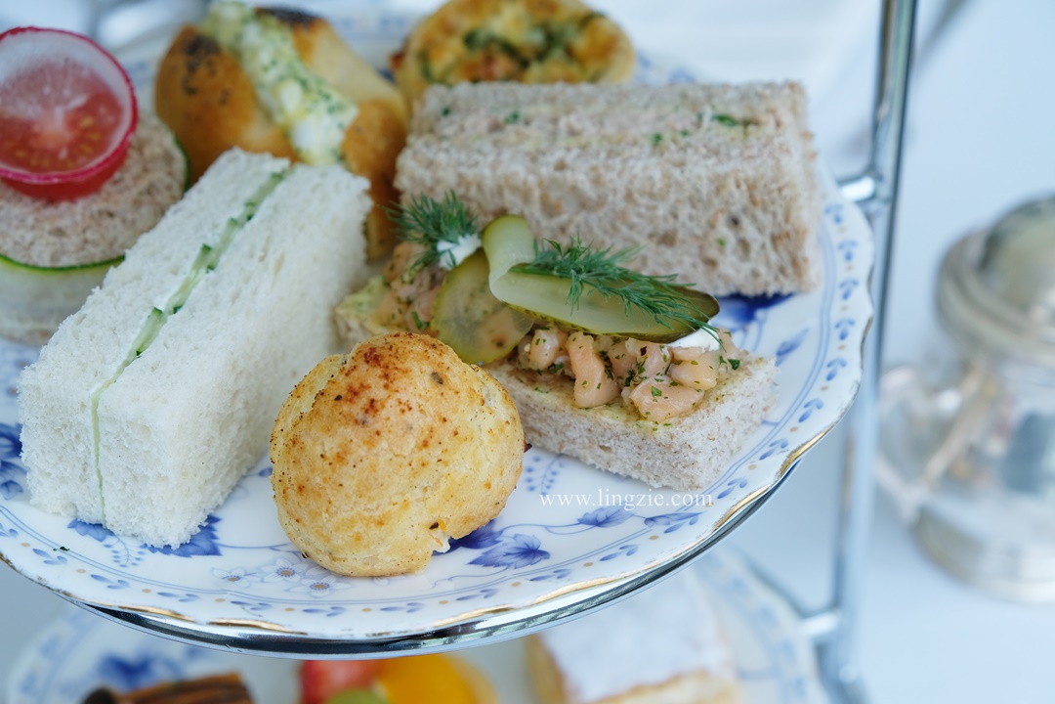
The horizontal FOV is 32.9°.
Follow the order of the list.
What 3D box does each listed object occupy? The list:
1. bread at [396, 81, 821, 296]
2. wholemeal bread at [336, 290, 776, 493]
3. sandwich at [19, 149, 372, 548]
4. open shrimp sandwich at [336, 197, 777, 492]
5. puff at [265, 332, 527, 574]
[{"bbox_3d":[0.018,-0.035,0.391,0.085,0.032,0.034,0,40,3],"label":"bread"},{"bbox_3d":[0.004,0.001,0.363,0.081,0.014,0.032,22,45,26],"label":"wholemeal bread"},{"bbox_3d":[-0.063,-0.003,0.358,0.031,0.030,0.080,15,43,20],"label":"sandwich"},{"bbox_3d":[0.004,-0.005,0.358,0.081,0.030,0.033,22,45,26],"label":"open shrimp sandwich"},{"bbox_3d":[-0.023,0.018,0.322,0.045,0.042,0.045,-2,40,0],"label":"puff"}]

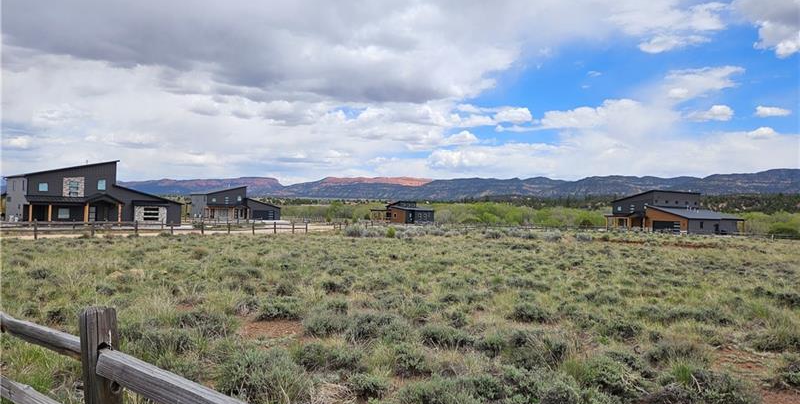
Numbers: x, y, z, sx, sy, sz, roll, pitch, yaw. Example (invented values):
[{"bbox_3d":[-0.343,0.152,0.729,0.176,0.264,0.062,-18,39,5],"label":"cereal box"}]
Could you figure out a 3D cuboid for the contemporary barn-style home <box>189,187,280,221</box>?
[{"bbox_3d":[-40.372,0.360,129.311,17.200,7.700,13.500,3,-2,-40],"label":"contemporary barn-style home"}]

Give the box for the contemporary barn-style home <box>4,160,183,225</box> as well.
[{"bbox_3d":[-40.103,-1.087,69.905,14.000,7.800,17.600,0,-2,44],"label":"contemporary barn-style home"}]

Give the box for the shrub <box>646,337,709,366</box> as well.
[{"bbox_3d":[3.246,1.719,6.214,0.724,0.290,0.616,1,-2,28],"label":"shrub"}]

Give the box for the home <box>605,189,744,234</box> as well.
[{"bbox_3d":[50.630,1.918,99.332,16.800,7.600,16.400,2,-2,-30],"label":"home"}]

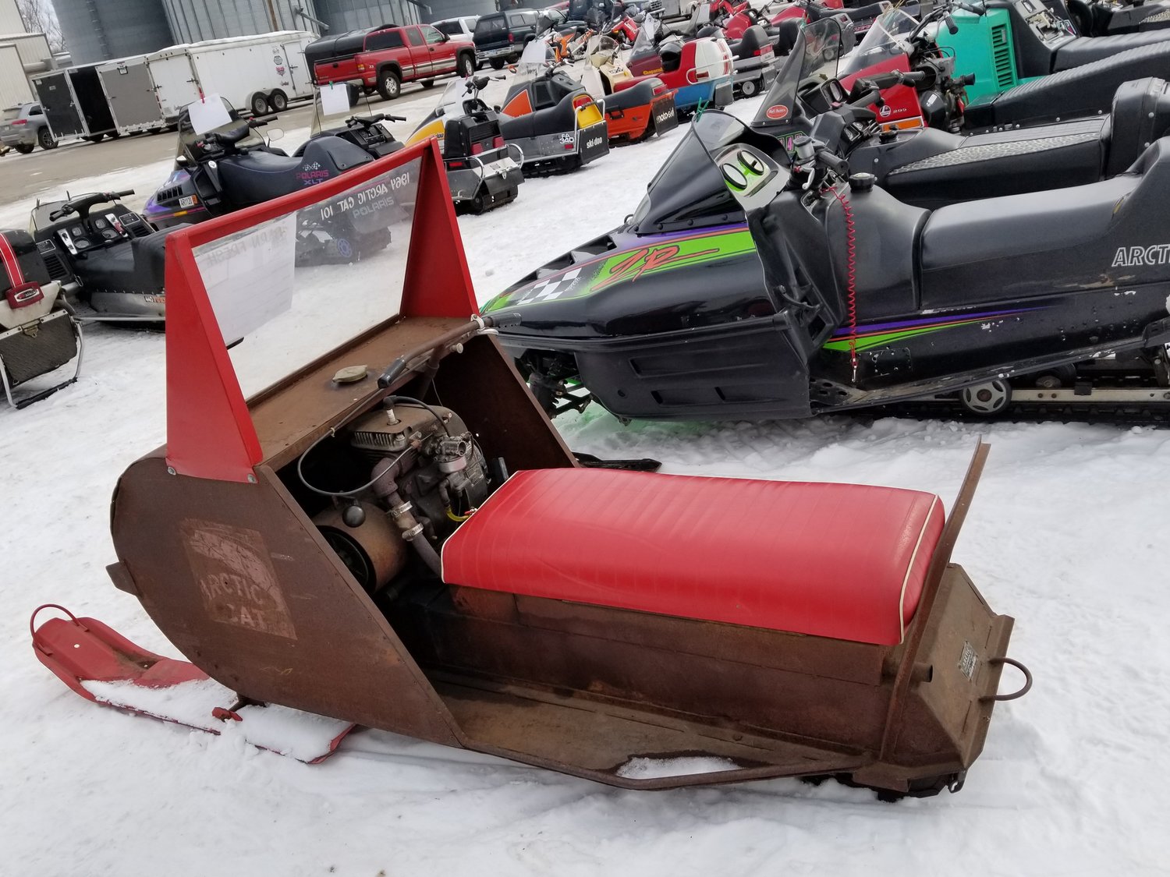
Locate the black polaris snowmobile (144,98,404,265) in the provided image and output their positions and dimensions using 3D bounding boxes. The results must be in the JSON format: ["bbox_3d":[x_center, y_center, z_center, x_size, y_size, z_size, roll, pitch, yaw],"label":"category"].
[{"bbox_3d":[-2.807,-2.118,7.335,2.750,1.250,1.080,4,29,26],"label":"black polaris snowmobile"}]

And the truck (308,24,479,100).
[{"bbox_3d":[-5.673,-11.807,27.383,2.000,1.860,5.750,9,31,34],"label":"truck"}]

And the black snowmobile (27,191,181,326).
[{"bbox_3d":[-2.982,-1.106,5.656,2.450,0.950,0.950,4,29,26],"label":"black snowmobile"}]

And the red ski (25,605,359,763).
[{"bbox_3d":[-1.079,0.622,2.357,1.000,0.240,0.170,4,29,25],"label":"red ski"}]

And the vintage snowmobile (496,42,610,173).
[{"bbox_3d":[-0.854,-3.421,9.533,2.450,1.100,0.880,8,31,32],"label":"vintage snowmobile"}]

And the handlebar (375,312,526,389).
[{"bbox_3d":[-0.307,-0.202,1.978,0.110,0.090,0.470,7,30,30],"label":"handlebar"}]

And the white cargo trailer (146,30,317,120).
[{"bbox_3d":[-11.639,-12.437,30.301,2.400,2.400,5.600,8,31,32],"label":"white cargo trailer"}]

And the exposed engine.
[{"bbox_3d":[-0.466,0.128,2.271,0.350,0.400,0.530,7,30,30],"label":"exposed engine"}]

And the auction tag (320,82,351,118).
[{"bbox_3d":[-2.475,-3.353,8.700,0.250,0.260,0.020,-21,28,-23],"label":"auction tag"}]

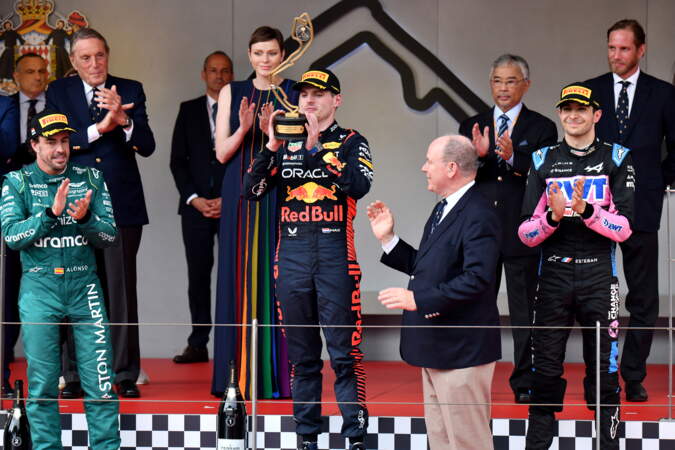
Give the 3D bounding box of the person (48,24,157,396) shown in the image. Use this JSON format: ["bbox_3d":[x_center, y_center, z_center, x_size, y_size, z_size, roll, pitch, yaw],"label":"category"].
[{"bbox_3d":[-1.183,-0.062,19.700,0.550,1.861,0.460,0,1,-1],"label":"person"}]

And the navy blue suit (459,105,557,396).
[{"bbox_3d":[0.840,0.128,19.400,0.490,1.444,0.420,0,1,14],"label":"navy blue suit"}]

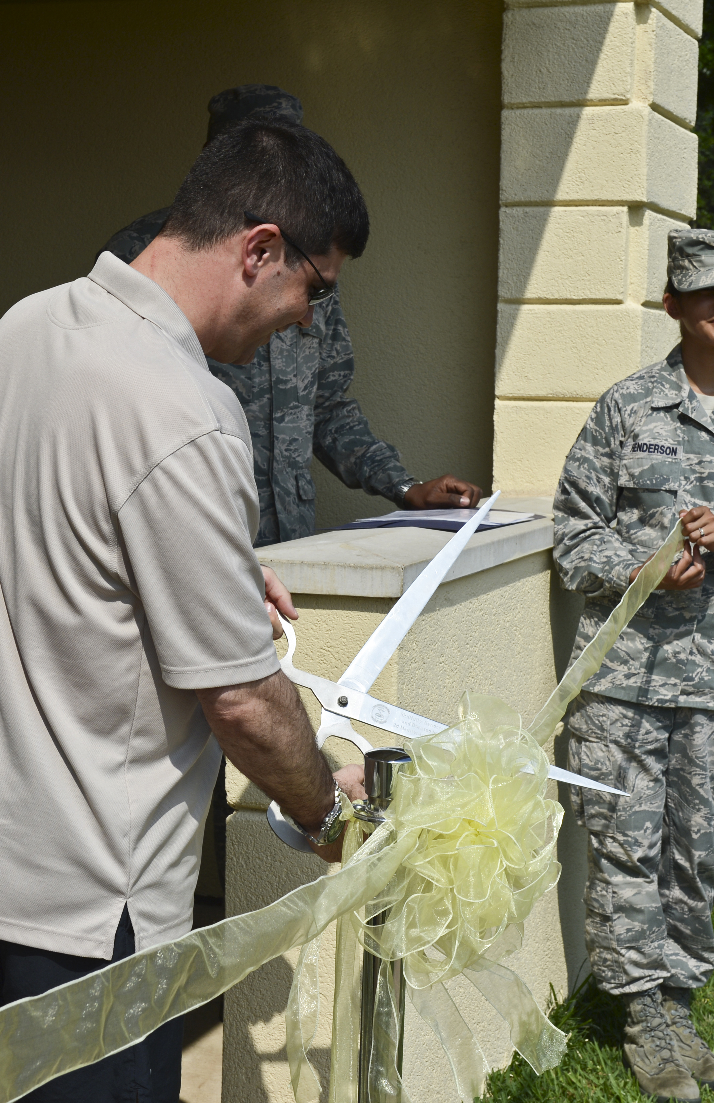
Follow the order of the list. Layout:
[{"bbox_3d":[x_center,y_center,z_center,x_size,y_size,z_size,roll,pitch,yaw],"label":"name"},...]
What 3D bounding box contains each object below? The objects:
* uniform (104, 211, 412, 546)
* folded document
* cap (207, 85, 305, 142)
[{"bbox_3d":[-0.198,0.047,4.217,0.660,1.515,0.360,-3,7,-31],"label":"uniform"},{"bbox_3d":[0.166,-0.064,4.150,0.310,0.030,0.380,3,6,20],"label":"folded document"},{"bbox_3d":[-0.190,-0.861,4.019,0.185,0.125,0.265,-2,6,-27],"label":"cap"}]

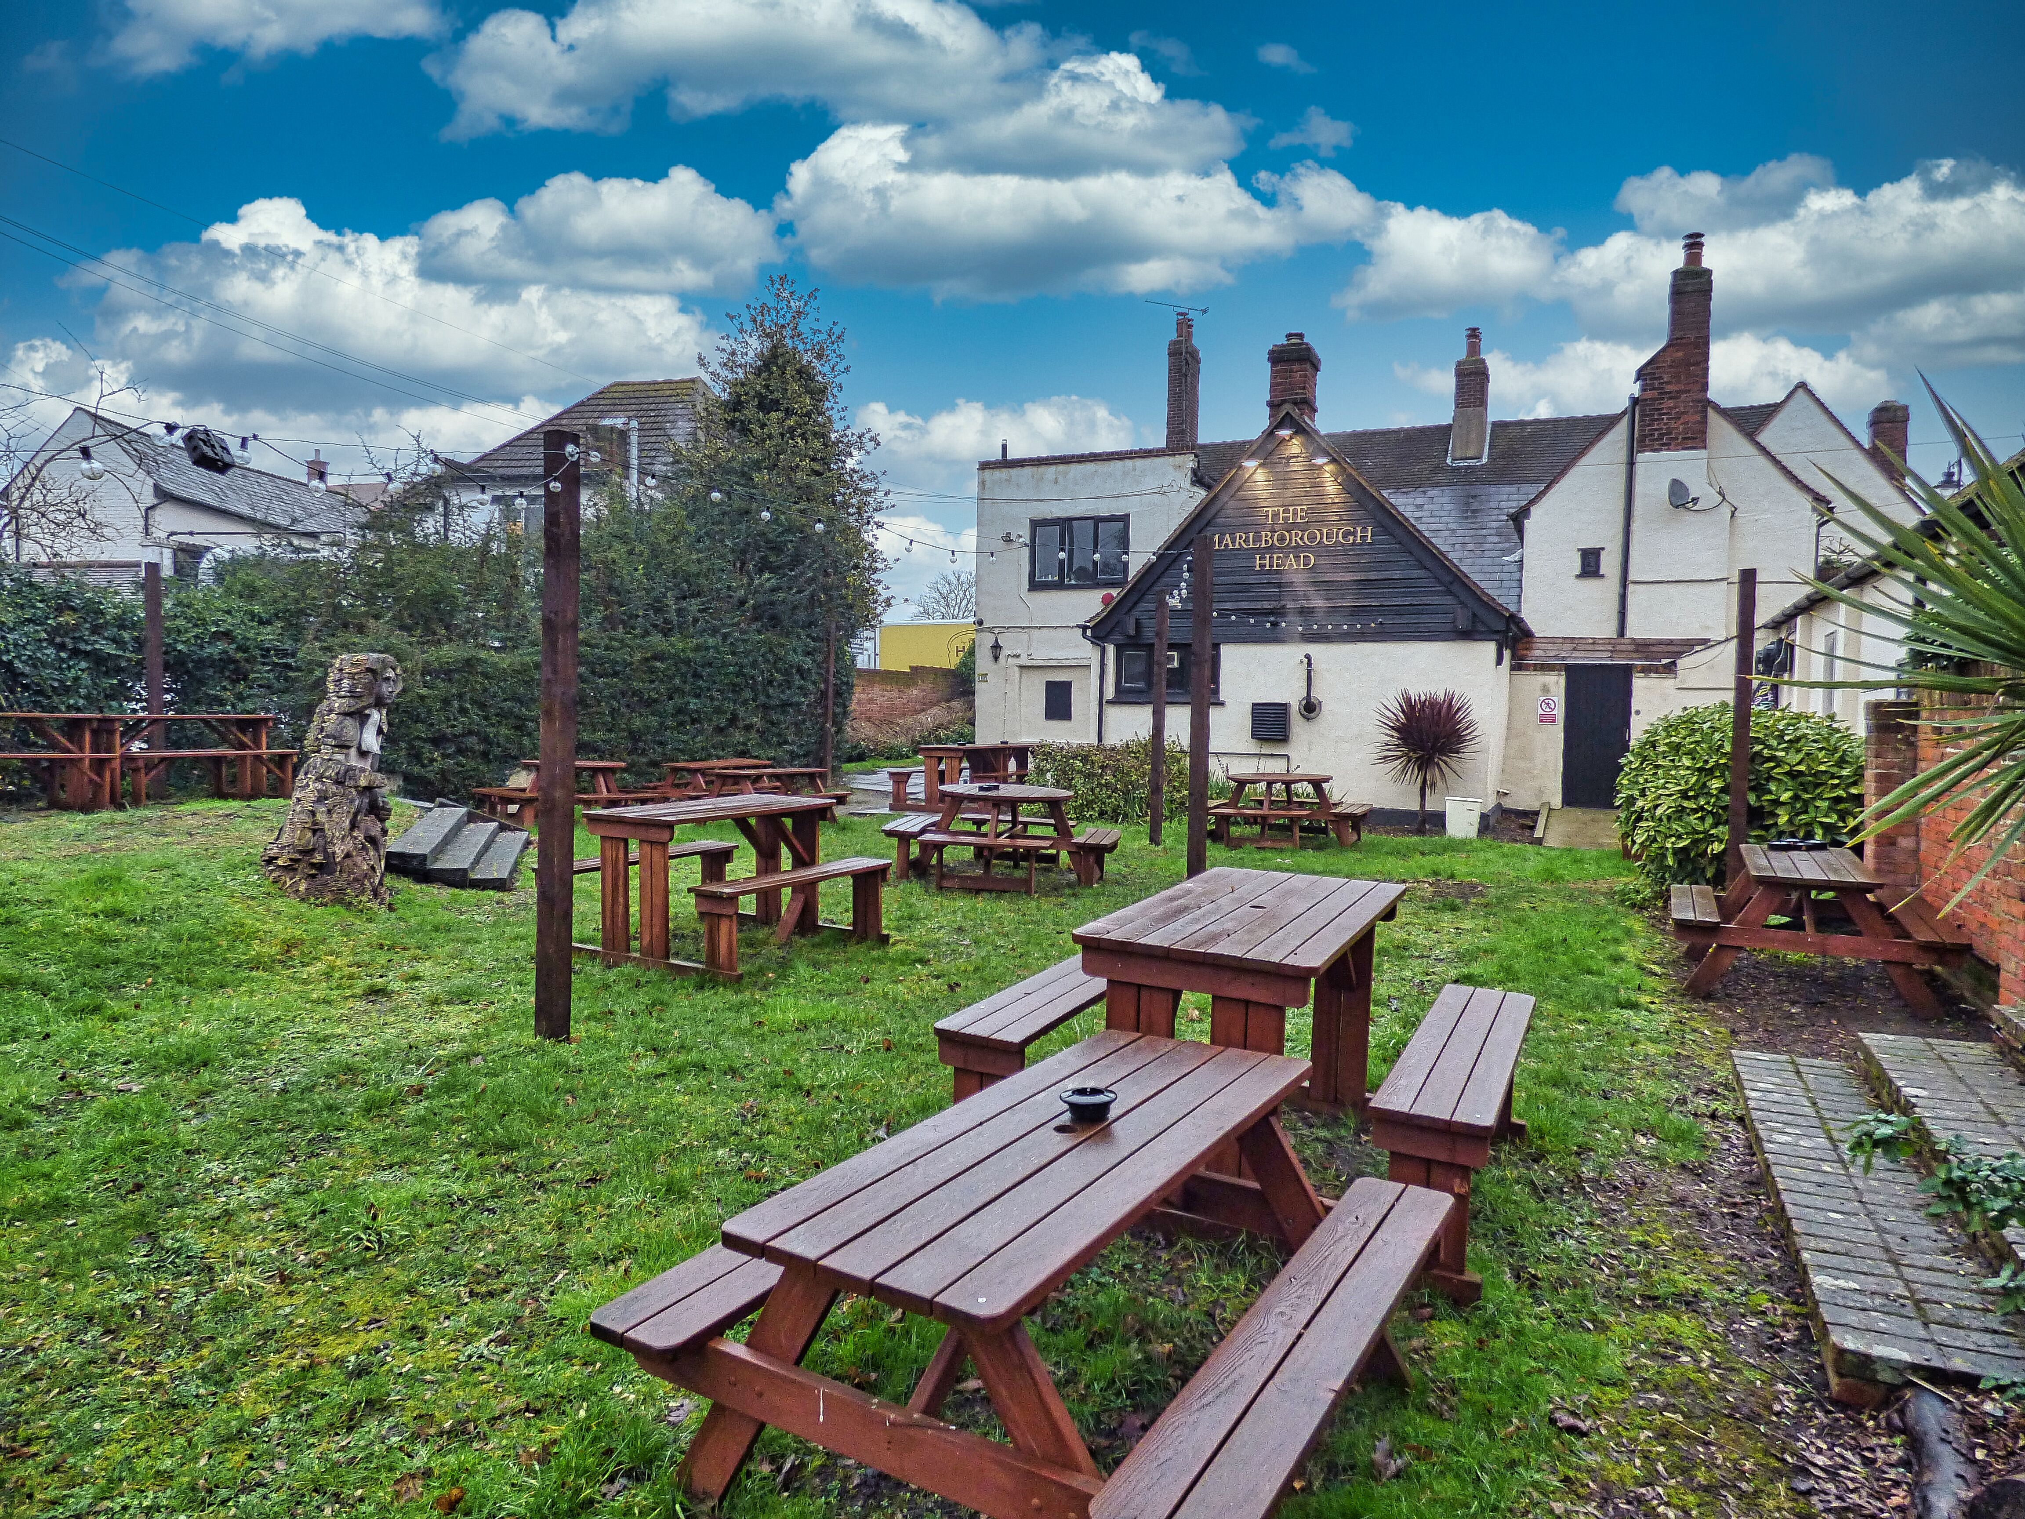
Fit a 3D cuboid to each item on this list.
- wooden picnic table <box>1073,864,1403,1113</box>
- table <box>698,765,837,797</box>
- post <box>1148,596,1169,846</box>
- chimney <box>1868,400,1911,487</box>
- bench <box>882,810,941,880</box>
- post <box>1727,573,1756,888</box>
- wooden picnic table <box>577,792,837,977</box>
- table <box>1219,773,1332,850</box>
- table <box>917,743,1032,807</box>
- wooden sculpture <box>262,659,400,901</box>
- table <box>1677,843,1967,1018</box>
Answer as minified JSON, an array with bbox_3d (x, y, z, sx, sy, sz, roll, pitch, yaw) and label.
[{"bbox_3d":[0.839,0.948,4.063,0.790,0.865,1.450,3,4,28],"label":"wooden picnic table"},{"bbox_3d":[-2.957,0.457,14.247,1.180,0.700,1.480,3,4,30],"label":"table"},{"bbox_3d":[1.542,-0.414,12.381,0.120,2.670,0.120,2,4,17],"label":"post"},{"bbox_3d":[14.983,-5.368,20.000,0.660,1.500,0.680,2,3,24],"label":"chimney"},{"bbox_3d":[-0.865,0.771,10.237,0.320,0.425,1.080,1,4,9],"label":"bench"},{"bbox_3d":[6.019,-0.209,9.624,0.118,2.720,0.118,3,4,29],"label":"post"},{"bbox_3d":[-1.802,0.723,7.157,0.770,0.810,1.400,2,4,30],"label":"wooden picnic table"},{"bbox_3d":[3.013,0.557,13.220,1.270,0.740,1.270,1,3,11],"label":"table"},{"bbox_3d":[-0.523,0.253,15.635,0.790,0.860,1.450,3,4,32],"label":"table"},{"bbox_3d":[-4.960,0.121,8.548,0.880,1.750,0.720,1,3,11],"label":"wooden sculpture"},{"bbox_3d":[4.651,0.953,6.887,1.330,0.705,1.470,3,4,29],"label":"table"}]

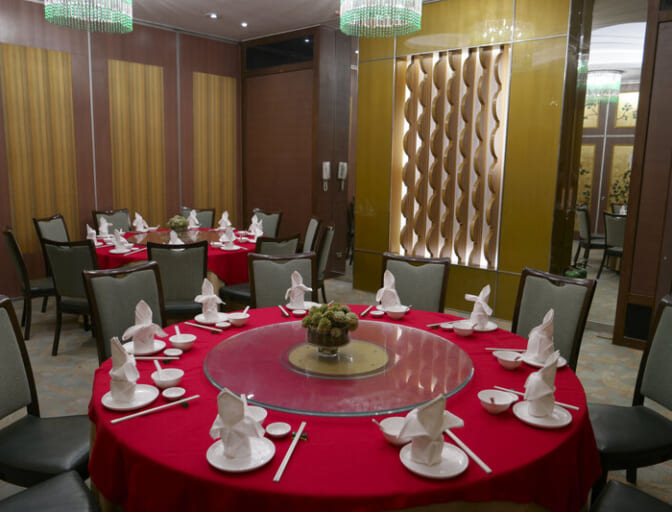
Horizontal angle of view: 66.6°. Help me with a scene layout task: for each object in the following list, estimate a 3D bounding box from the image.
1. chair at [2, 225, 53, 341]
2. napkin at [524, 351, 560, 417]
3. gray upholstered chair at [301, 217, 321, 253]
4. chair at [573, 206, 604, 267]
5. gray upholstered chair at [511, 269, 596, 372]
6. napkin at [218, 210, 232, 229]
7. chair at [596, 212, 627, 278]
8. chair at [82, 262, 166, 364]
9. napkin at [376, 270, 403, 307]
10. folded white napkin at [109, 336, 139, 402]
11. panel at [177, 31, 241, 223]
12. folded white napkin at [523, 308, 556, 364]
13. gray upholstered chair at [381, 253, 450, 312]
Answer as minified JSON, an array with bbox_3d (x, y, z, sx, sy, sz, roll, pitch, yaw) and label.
[{"bbox_3d":[-2.649,0.227,4.693,0.580,0.960,0.460,-6,11,-36],"label":"chair"},{"bbox_3d":[0.652,0.391,1.614,0.105,0.195,0.140,7,11,35],"label":"napkin"},{"bbox_3d":[-0.479,0.074,5.870,0.580,0.960,0.460,-1,10,-15],"label":"gray upholstered chair"},{"bbox_3d":[4.477,-0.319,8.863,0.580,0.930,0.470,0,9,-6],"label":"chair"},{"bbox_3d":[0.978,0.589,2.712,0.570,0.950,0.450,-5,12,-34],"label":"gray upholstered chair"},{"bbox_3d":[-1.383,-0.448,6.403,0.155,0.200,0.110,3,9,13],"label":"napkin"},{"bbox_3d":[4.163,-0.117,7.317,0.570,0.950,0.450,-5,11,-32],"label":"chair"},{"bbox_3d":[-1.003,0.562,2.804,0.580,0.960,0.460,8,12,37],"label":"chair"},{"bbox_3d":[0.297,0.177,2.798,0.140,0.195,0.095,4,10,18],"label":"napkin"},{"bbox_3d":[-0.672,0.350,1.613,0.085,0.197,0.125,-4,11,-31],"label":"folded white napkin"},{"bbox_3d":[-1.780,-1.370,7.255,0.080,3.214,0.998,10,13,44],"label":"panel"},{"bbox_3d":[0.817,0.318,2.066,0.110,0.200,0.140,1,9,0],"label":"folded white napkin"},{"bbox_3d":[0.422,0.518,3.227,0.460,0.960,0.580,5,10,23],"label":"gray upholstered chair"}]

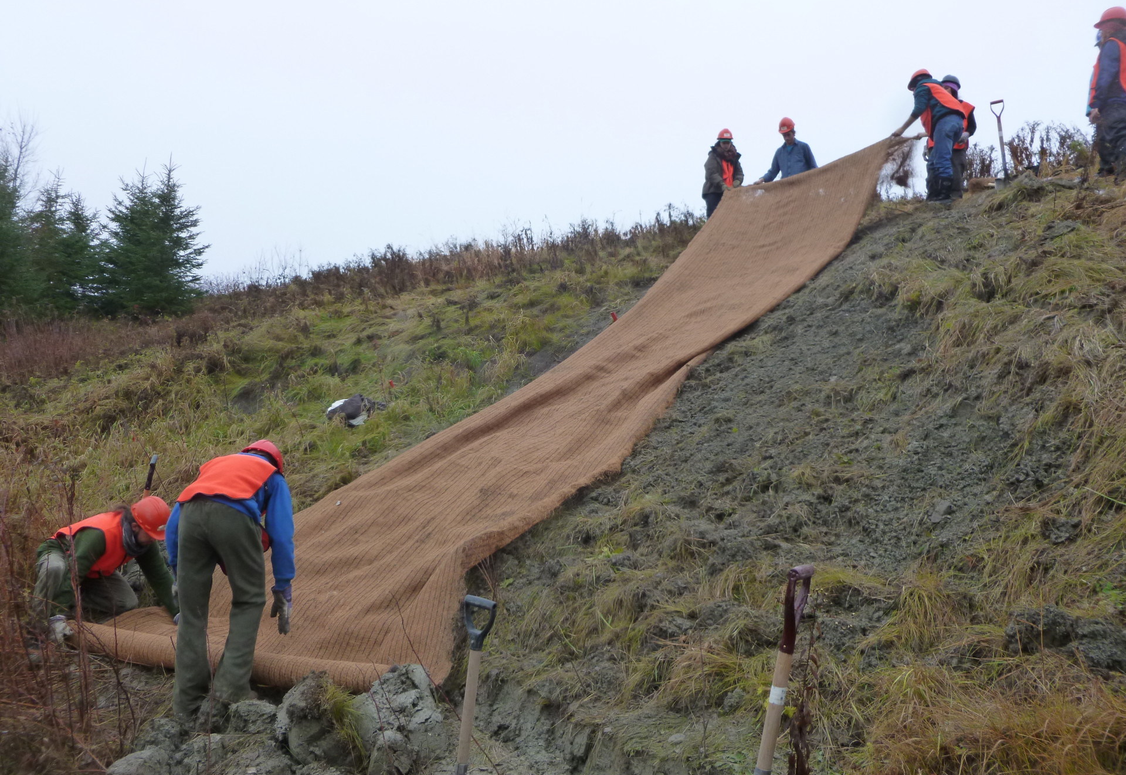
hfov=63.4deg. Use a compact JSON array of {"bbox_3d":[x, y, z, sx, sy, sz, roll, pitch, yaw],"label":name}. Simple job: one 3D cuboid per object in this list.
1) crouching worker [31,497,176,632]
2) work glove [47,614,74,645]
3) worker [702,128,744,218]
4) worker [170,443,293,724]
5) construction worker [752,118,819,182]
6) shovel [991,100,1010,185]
[{"bbox_3d":[-2.790,1.090,5.500,0.880,0.860,0.680,-1,-2,34],"label":"crouching worker"},{"bbox_3d":[-2.940,1.425,5.350,0.150,0.170,0.130,-1,-2,30],"label":"work glove"},{"bbox_3d":[2.040,-2.460,11.600,0.560,1.660,0.460,0,-1,-3],"label":"worker"},{"bbox_3d":[-1.760,0.985,4.820,0.660,1.360,0.850,0,-1,7],"label":"worker"},{"bbox_3d":[2.770,-2.460,11.300,0.720,1.720,0.550,-1,-2,27],"label":"construction worker"},{"bbox_3d":[4.680,-2.600,9.800,0.210,1.040,0.120,-7,-1,17],"label":"shovel"}]

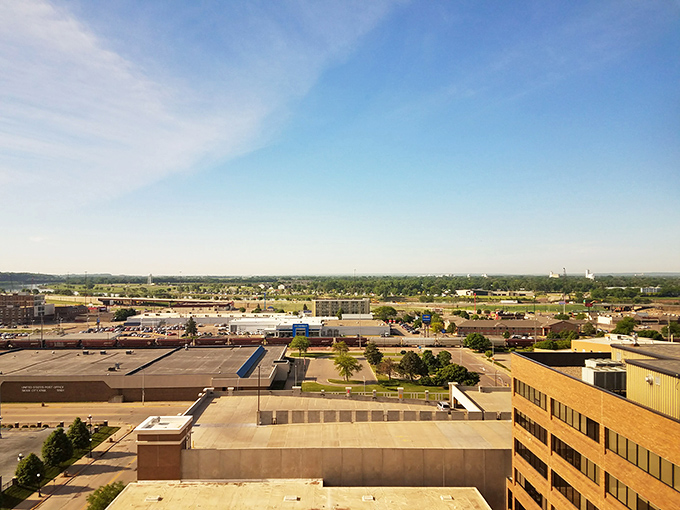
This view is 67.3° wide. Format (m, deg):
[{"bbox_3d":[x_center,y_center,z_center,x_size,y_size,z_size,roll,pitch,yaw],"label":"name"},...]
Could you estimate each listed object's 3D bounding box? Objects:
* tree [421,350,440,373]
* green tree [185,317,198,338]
[{"bbox_3d":[33.696,40.374,191.381,6.820,9.110,6.820,0,-2,0],"label":"tree"},{"bbox_3d":[-87.307,42.801,300.495,7.340,12.590,7.340,0,-2,0],"label":"green tree"}]

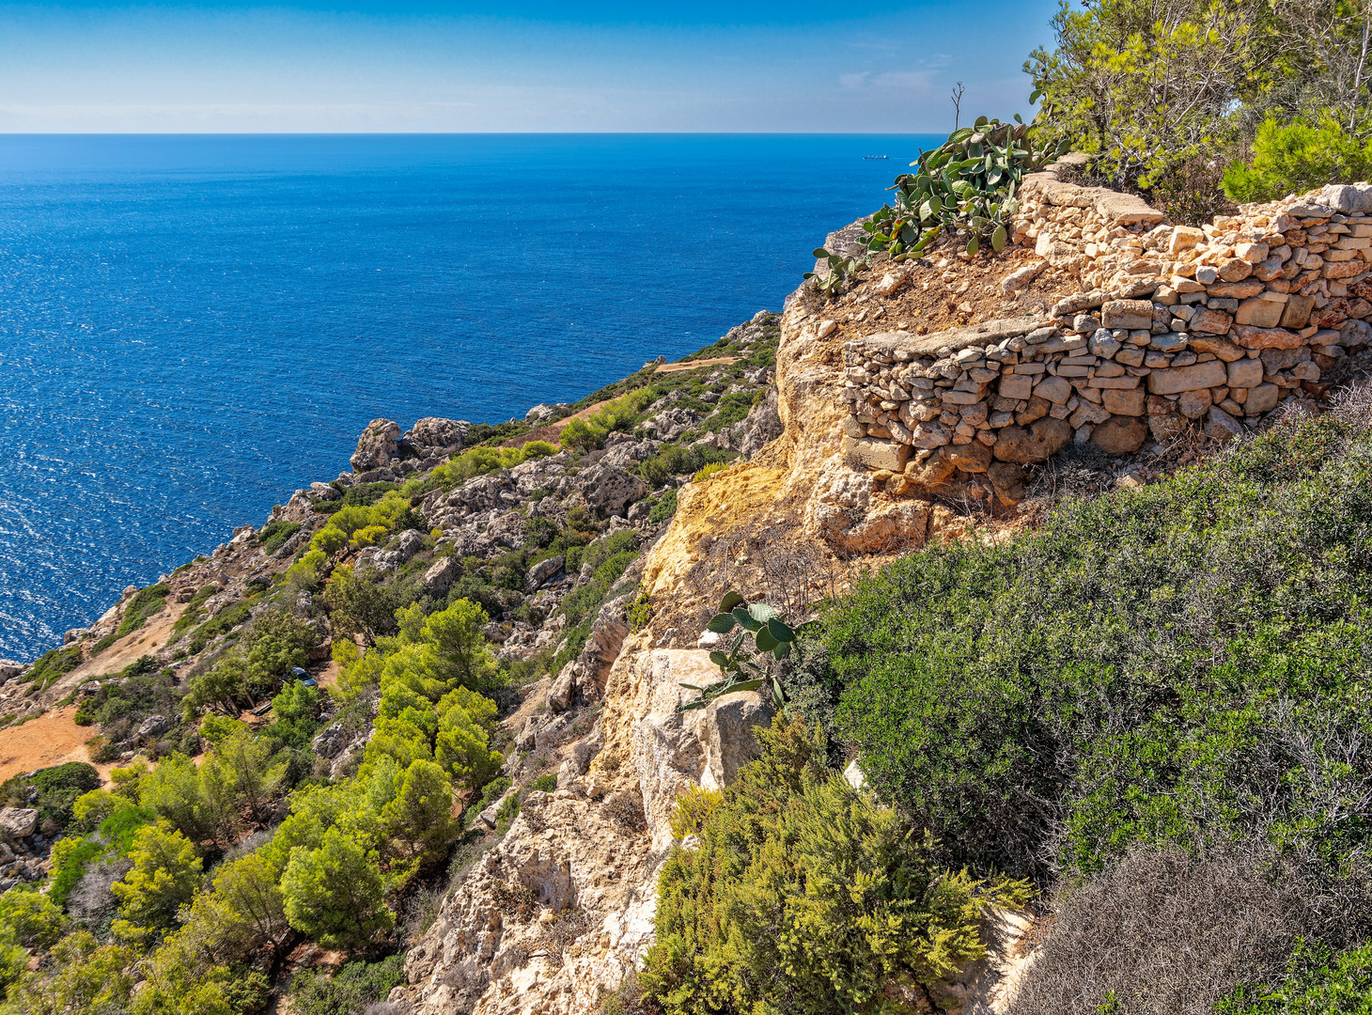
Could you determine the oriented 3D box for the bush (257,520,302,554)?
[{"bbox_3d":[-49.703,3.649,140.000,3.800,1.900,6.500,1,18,4],"label":"bush"}]

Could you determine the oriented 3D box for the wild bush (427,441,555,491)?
[{"bbox_3d":[-27.617,-5.996,162.000,17.000,4.000,5.500,-16,24,-40],"label":"wild bush"}]

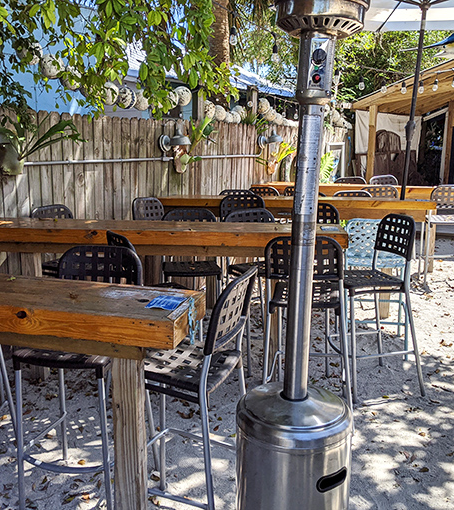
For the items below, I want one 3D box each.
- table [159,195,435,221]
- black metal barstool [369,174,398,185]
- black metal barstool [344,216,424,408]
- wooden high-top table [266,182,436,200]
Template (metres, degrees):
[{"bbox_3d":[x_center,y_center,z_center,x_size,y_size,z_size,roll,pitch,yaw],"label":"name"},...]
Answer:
[{"bbox_3d":[0.559,0.010,5.074,2.600,1.100,0.370,1,13,3],"label":"table"},{"bbox_3d":[2.205,-0.453,7.125,0.465,1.130,0.500,-5,14,-21],"label":"black metal barstool"},{"bbox_3d":[0.942,0.327,3.413,0.490,1.120,0.530,-3,12,-13],"label":"black metal barstool"},{"bbox_3d":[1.606,-0.346,6.737,2.540,1.067,0.460,1,12,9],"label":"wooden high-top table"}]

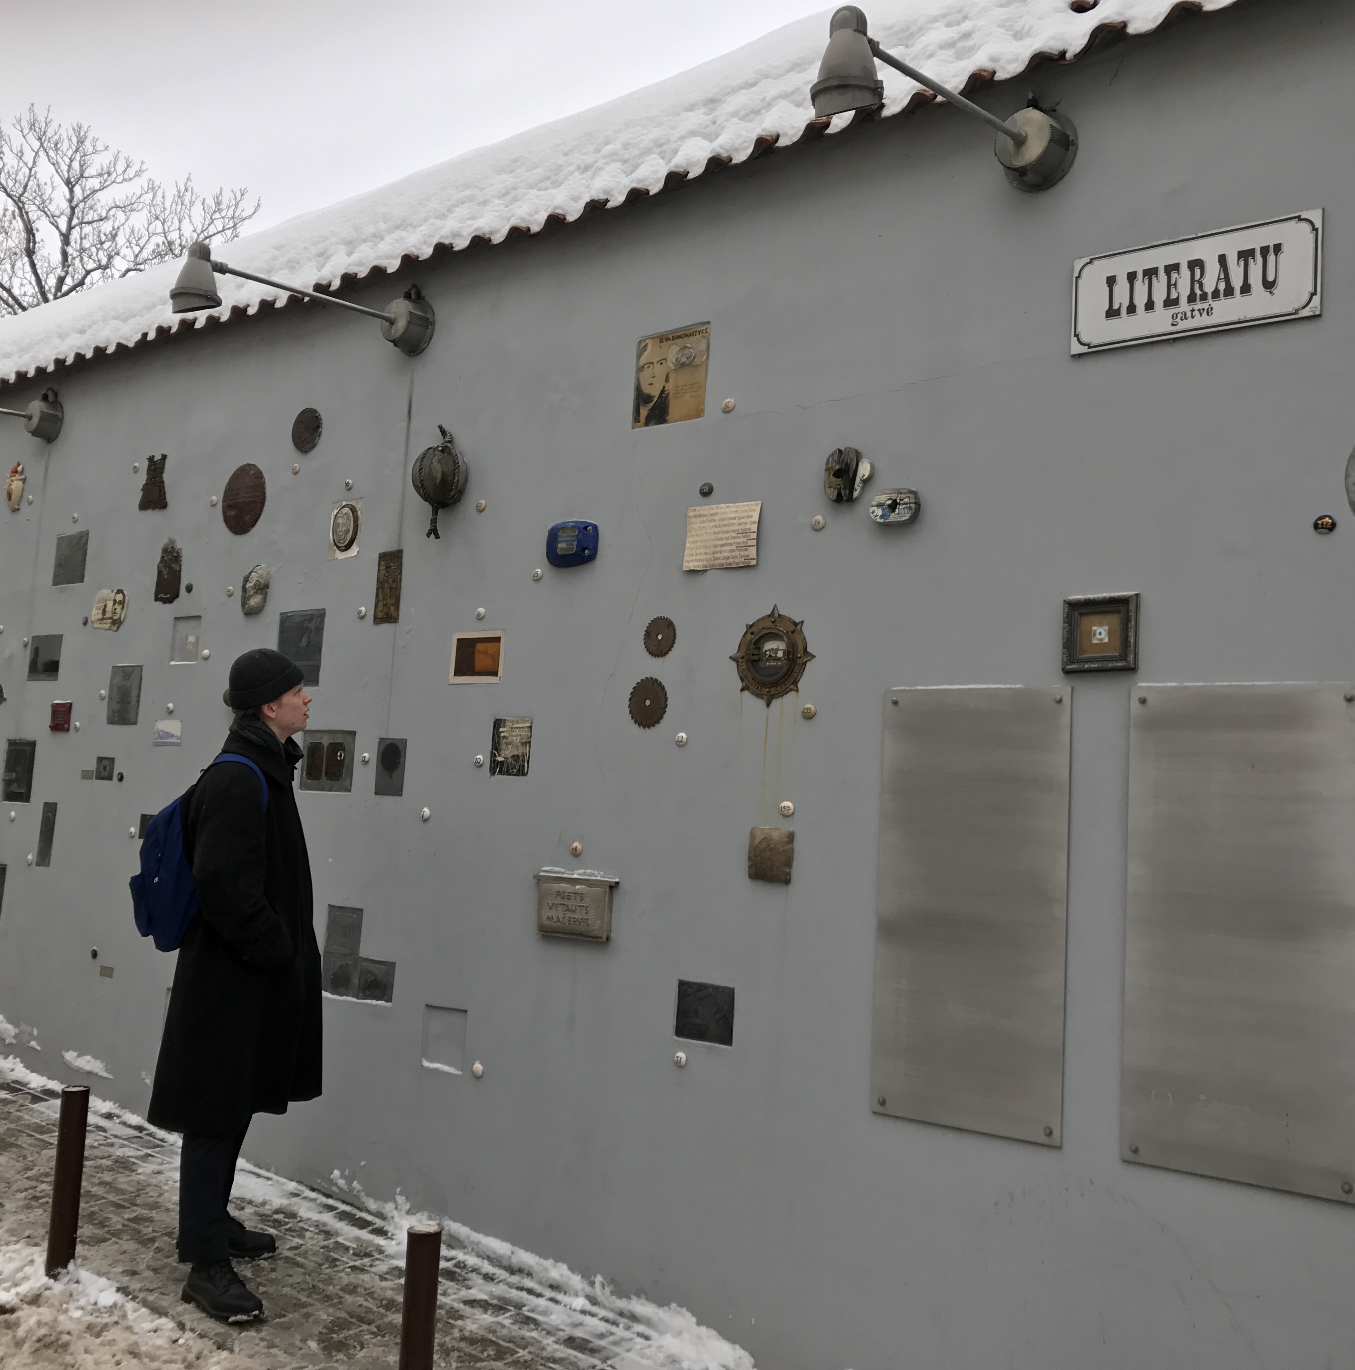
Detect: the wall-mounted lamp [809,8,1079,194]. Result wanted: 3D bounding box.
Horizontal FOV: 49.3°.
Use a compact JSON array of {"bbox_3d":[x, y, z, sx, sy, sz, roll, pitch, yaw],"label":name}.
[{"bbox_3d":[0.610,-1.338,3.422,0.220,0.310,0.870,-2,-7,45],"label":"wall-mounted lamp"}]

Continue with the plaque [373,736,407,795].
[{"bbox_3d":[-1.022,0.291,5.244,0.147,0.202,0.015,-1,-6,38],"label":"plaque"}]

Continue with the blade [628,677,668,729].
[{"bbox_3d":[-0.091,0.056,4.483,0.155,0.155,0.010,-1,-7,38],"label":"blade"}]

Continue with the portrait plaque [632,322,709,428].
[{"bbox_3d":[-0.020,-0.941,4.522,0.277,0.294,0.020,-1,-7,38],"label":"portrait plaque"}]

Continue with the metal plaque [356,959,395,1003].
[{"bbox_3d":[-1.026,1.010,5.043,0.180,0.139,0.020,-1,-7,38],"label":"metal plaque"}]

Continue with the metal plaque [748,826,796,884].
[{"bbox_3d":[0.253,0.476,4.138,0.145,0.150,0.035,-1,-7,38],"label":"metal plaque"}]

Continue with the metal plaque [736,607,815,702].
[{"bbox_3d":[0.278,-0.077,4.089,0.263,0.281,0.060,-1,-6,38],"label":"metal plaque"}]

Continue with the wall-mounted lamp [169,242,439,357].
[{"bbox_3d":[-1.231,-1.260,4.871,0.220,0.310,0.870,-2,-7,45],"label":"wall-mounted lamp"}]

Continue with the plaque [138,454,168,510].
[{"bbox_3d":[-2.262,-0.875,6.361,0.222,0.238,0.030,-1,-6,38],"label":"plaque"}]

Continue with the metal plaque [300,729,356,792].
[{"bbox_3d":[-1.288,0.279,5.404,0.298,0.221,0.020,-1,-7,38],"label":"metal plaque"}]

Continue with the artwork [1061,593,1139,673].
[{"bbox_3d":[1.001,-0.119,3.496,0.180,0.176,0.035,-1,-6,38],"label":"artwork"}]

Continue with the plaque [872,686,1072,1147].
[{"bbox_3d":[0.736,0.555,3.720,0.515,1.102,0.012,-1,-7,38],"label":"plaque"}]

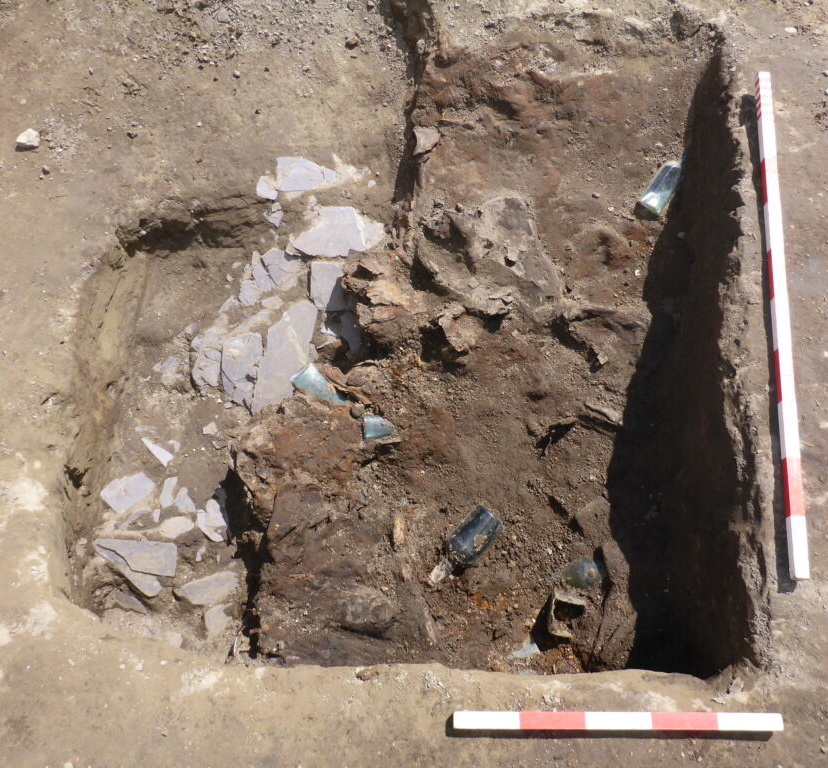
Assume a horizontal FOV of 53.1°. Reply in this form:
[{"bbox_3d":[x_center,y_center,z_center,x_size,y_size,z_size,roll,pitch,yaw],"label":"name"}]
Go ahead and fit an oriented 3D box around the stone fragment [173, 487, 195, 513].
[{"bbox_3d":[-0.424,0.223,1.536,0.030,0.014,0.053,-26,72,-9],"label":"stone fragment"}]

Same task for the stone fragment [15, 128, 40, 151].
[{"bbox_3d":[-0.741,-0.470,1.592,0.047,0.029,0.036,0,71,-1],"label":"stone fragment"}]

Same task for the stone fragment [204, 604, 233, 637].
[{"bbox_3d":[-0.343,0.409,1.442,0.049,0.016,0.041,-34,75,-12],"label":"stone fragment"}]

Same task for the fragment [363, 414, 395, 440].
[{"bbox_3d":[-0.065,0.084,1.548,0.060,0.026,0.046,0,71,-1],"label":"fragment"}]

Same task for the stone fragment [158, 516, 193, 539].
[{"bbox_3d":[-0.430,0.257,1.500,0.056,0.020,0.036,-31,75,-11],"label":"stone fragment"}]

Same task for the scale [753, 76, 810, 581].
[{"bbox_3d":[0.667,-0.153,1.512,0.024,0.021,1.000,4,70,2],"label":"scale"}]

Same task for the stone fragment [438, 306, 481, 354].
[{"bbox_3d":[0.090,-0.104,1.640,0.078,0.050,0.075,0,70,0],"label":"stone fragment"}]

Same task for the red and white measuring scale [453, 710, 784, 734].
[{"bbox_3d":[0.311,0.515,1.265,0.500,0.020,0.024,1,71,-1],"label":"red and white measuring scale"}]

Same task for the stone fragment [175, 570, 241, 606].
[{"bbox_3d":[-0.367,0.372,1.485,0.117,0.020,0.049,-16,71,-6],"label":"stone fragment"}]

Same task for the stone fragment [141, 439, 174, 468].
[{"bbox_3d":[-0.481,0.125,1.571,0.024,0.014,0.074,-41,75,-13],"label":"stone fragment"}]

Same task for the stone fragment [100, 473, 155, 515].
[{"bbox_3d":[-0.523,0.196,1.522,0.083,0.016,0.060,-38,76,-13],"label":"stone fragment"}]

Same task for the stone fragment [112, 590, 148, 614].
[{"bbox_3d":[-0.510,0.394,1.501,0.072,0.015,0.019,23,72,8],"label":"stone fragment"}]

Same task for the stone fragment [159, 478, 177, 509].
[{"bbox_3d":[-0.450,0.201,1.520,0.025,0.014,0.059,4,71,0],"label":"stone fragment"}]

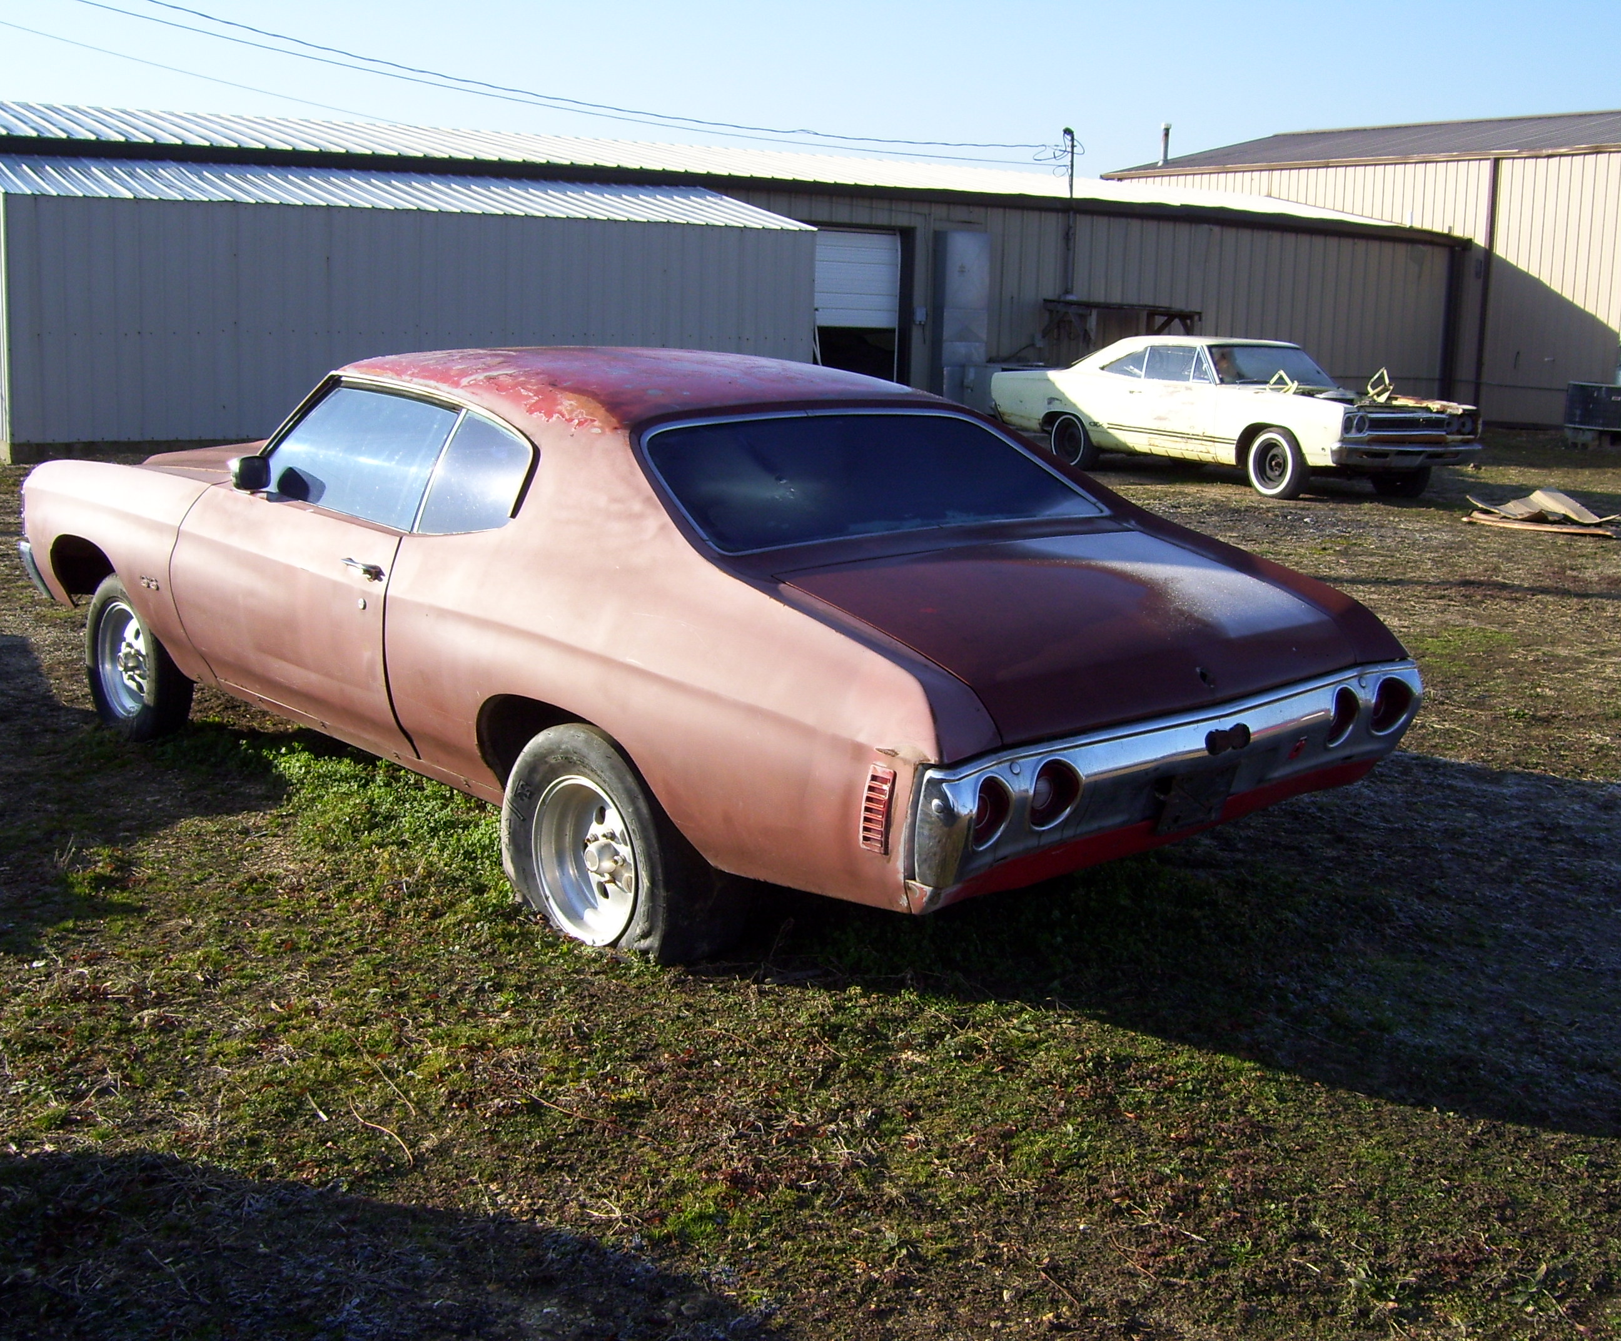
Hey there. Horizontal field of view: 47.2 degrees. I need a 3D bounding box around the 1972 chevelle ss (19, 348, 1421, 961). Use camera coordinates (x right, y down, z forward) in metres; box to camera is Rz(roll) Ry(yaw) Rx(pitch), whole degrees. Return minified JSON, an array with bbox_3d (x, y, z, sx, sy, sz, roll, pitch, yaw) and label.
[{"bbox_3d":[-0.765,-0.284,5.917,1.930,1.380,5.020,-10,16,-41],"label":"1972 chevelle ss"}]

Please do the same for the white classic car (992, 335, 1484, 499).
[{"bbox_3d":[4.007,-2.569,18.284,1.940,1.380,5.140,-5,13,-30],"label":"white classic car"}]

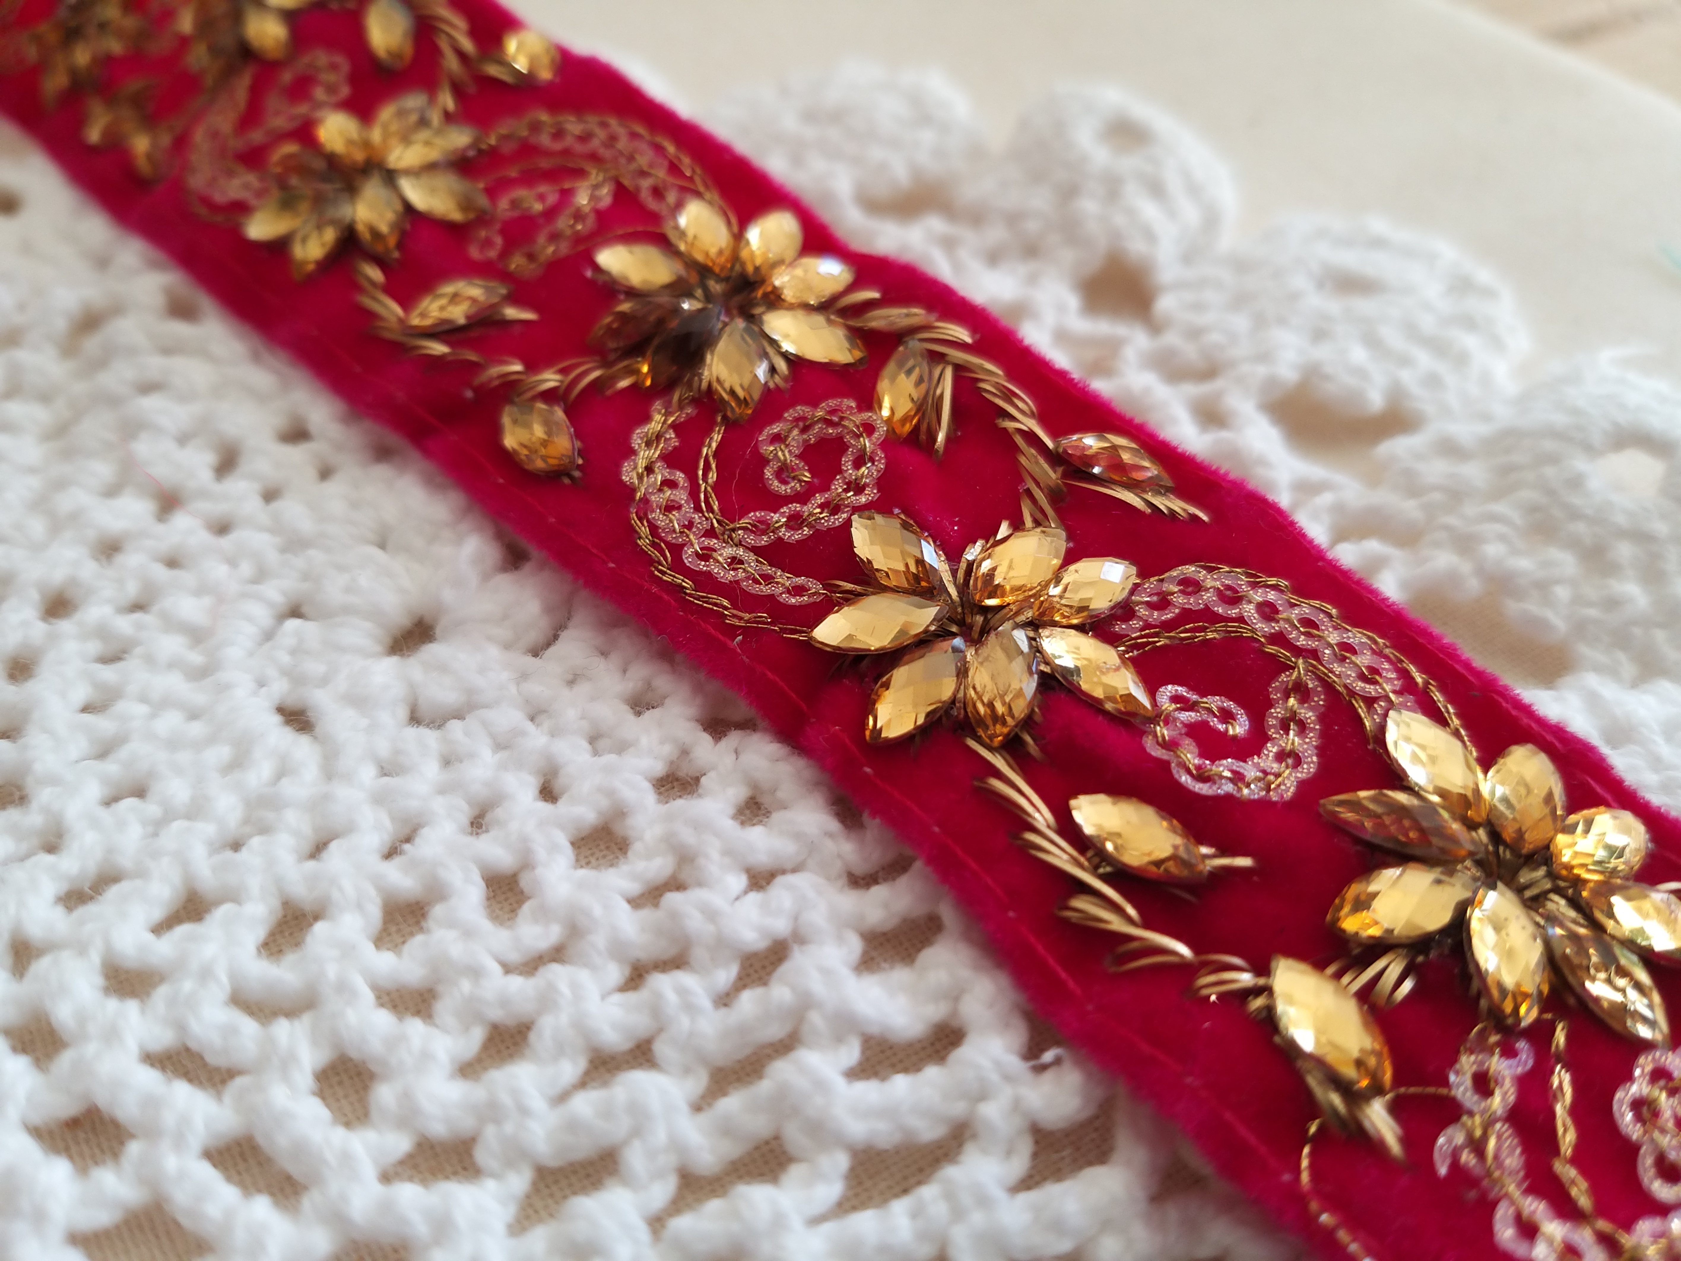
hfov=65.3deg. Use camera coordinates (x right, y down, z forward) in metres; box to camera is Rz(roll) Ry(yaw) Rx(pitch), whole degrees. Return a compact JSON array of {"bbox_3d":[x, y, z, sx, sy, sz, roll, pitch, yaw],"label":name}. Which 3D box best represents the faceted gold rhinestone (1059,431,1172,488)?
[{"bbox_3d":[0.024,-0.015,0.112,0.011,0.004,0.005,20,42,9],"label":"faceted gold rhinestone"}]

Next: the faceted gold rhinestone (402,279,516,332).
[{"bbox_3d":[-0.036,-0.030,0.121,0.010,0.004,0.005,-26,45,-10],"label":"faceted gold rhinestone"}]

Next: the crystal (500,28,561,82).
[{"bbox_3d":[-0.033,-0.062,0.139,0.005,0.004,0.010,-36,56,-21],"label":"crystal"}]

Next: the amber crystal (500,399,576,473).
[{"bbox_3d":[-0.026,-0.017,0.113,0.005,0.004,0.011,-38,50,-16],"label":"amber crystal"}]

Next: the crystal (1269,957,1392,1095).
[{"bbox_3d":[0.033,0.026,0.088,0.005,0.004,0.011,-32,67,-14],"label":"crystal"}]

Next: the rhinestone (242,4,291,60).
[{"bbox_3d":[-0.062,-0.065,0.141,0.005,0.004,0.010,-27,62,-13],"label":"rhinestone"}]

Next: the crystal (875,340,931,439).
[{"bbox_3d":[0.006,-0.022,0.116,0.005,0.004,0.011,7,63,6],"label":"crystal"}]

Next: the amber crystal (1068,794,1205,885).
[{"bbox_3d":[0.022,0.015,0.095,0.011,0.004,0.005,29,70,15],"label":"amber crystal"}]

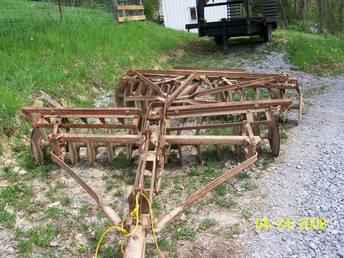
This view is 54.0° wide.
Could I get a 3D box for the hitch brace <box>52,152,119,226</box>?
[{"bbox_3d":[-0.718,0.419,2.647,0.065,0.060,1.196,-16,27,-35],"label":"hitch brace"}]

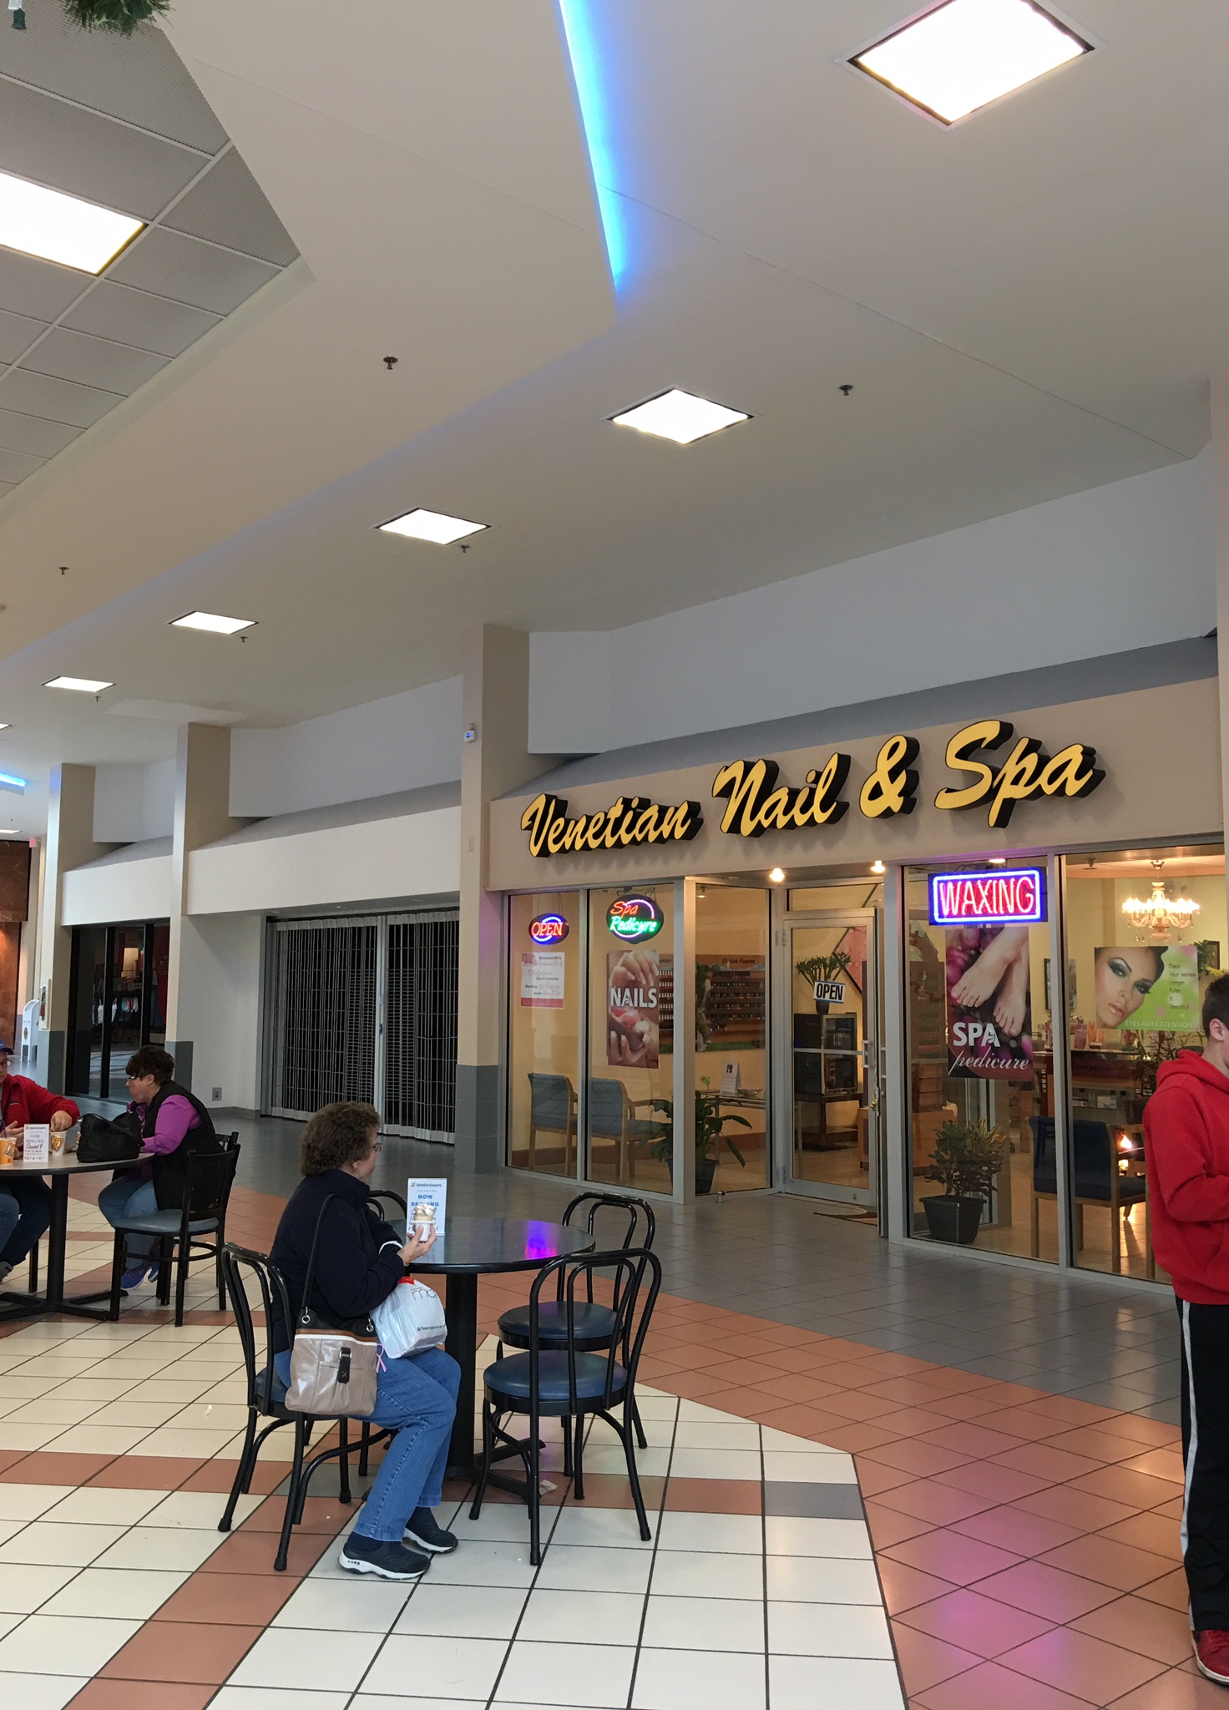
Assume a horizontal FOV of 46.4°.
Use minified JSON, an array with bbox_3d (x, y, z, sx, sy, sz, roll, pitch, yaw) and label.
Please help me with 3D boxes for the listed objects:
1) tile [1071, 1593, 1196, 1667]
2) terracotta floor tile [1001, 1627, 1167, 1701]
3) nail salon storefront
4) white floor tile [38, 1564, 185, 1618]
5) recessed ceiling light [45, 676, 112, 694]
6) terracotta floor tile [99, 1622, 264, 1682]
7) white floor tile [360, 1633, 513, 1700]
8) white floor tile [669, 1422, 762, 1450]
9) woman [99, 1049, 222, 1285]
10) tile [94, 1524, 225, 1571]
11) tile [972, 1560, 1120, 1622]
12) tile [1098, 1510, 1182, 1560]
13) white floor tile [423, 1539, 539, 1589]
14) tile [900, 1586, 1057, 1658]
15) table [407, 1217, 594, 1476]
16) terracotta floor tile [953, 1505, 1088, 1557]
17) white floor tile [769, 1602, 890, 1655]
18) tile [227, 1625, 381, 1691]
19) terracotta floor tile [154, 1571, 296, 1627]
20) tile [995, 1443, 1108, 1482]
[{"bbox_3d":[1.341,1.948,3.590,0.298,0.012,0.298,5,-7,-39],"label":"tile"},{"bbox_3d":[1.104,1.919,3.387,0.299,0.010,0.299,5,-7,-39],"label":"terracotta floor tile"},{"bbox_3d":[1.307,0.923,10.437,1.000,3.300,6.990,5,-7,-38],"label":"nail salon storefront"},{"bbox_3d":[-1.292,1.921,3.713,0.300,0.015,0.300,0,-6,5],"label":"white floor tile"},{"bbox_3d":[-5.794,-1.862,15.517,0.600,0.060,0.600,5,-7,-39],"label":"recessed ceiling light"},{"bbox_3d":[-1.016,1.891,3.382,0.300,0.015,0.300,0,-6,5],"label":"terracotta floor tile"},{"bbox_3d":[-0.414,1.901,3.351,0.299,0.010,0.299,0,-6,5],"label":"white floor tile"},{"bbox_3d":[0.375,2.098,5.158,0.305,0.010,0.302,0,-5,5],"label":"white floor tile"},{"bbox_3d":[-2.374,1.654,7.543,0.670,1.270,0.500,4,-6,-29],"label":"woman"},{"bbox_3d":[-1.289,1.989,4.096,0.305,0.010,0.302,0,-5,5],"label":"tile"},{"bbox_3d":[1.161,1.986,3.857,0.302,0.010,0.302,5,-7,-39],"label":"tile"},{"bbox_3d":[1.605,1.992,4.166,0.297,0.015,0.297,5,-7,-39],"label":"tile"},{"bbox_3d":[-0.360,1.988,4.007,0.305,0.010,0.302,0,-5,5],"label":"white floor tile"},{"bbox_3d":[0.926,1.967,3.666,0.302,0.010,0.302,5,-7,-39],"label":"tile"},{"bbox_3d":[-0.498,1.648,4.696,0.910,0.762,0.910,0,-5,0],"label":"table"},{"bbox_3d":[1.191,2.008,4.245,0.298,0.012,0.298,5,-7,-39],"label":"terracotta floor tile"},{"bbox_3d":[0.530,1.921,3.542,0.300,0.015,0.300,0,-6,5],"label":"white floor tile"},{"bbox_3d":[-0.728,1.933,3.432,0.305,0.010,0.302,0,-5,5],"label":"tile"},{"bbox_3d":[-0.997,1.940,3.724,0.301,0.012,0.297,0,-5,5],"label":"terracotta floor tile"},{"bbox_3d":[1.454,2.055,4.821,0.297,0.015,0.297,5,-7,-39],"label":"tile"}]

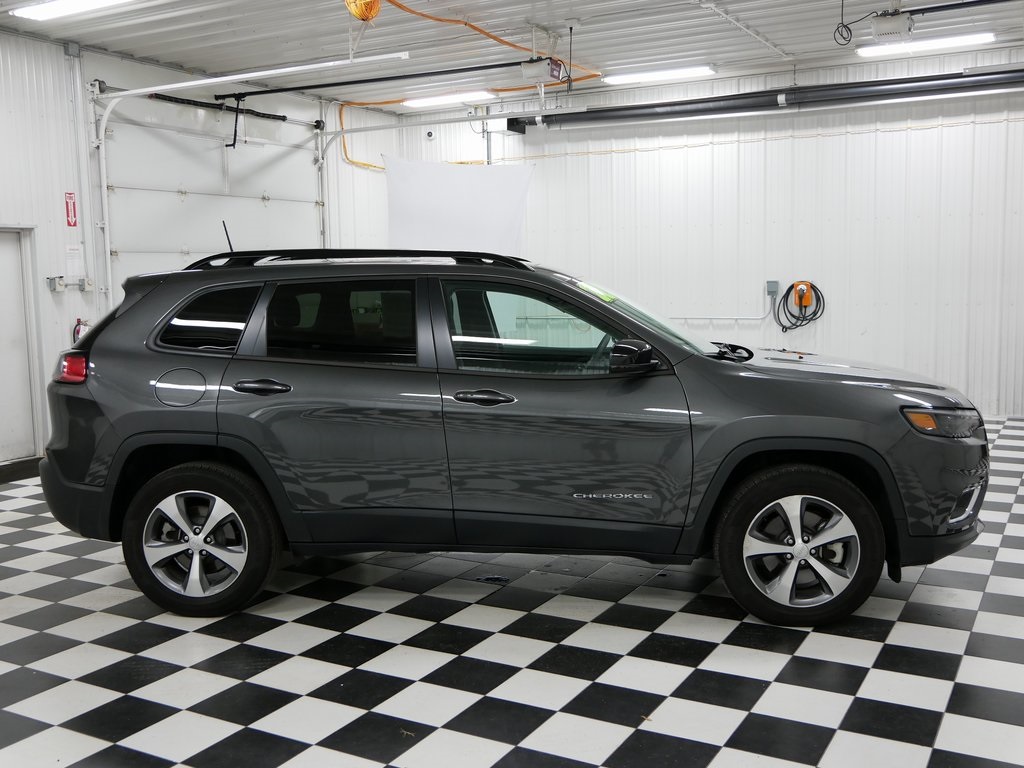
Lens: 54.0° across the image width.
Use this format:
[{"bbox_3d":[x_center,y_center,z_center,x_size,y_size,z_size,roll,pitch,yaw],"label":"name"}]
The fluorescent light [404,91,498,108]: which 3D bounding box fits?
[{"bbox_3d":[-0.778,-3.540,12.495,1.240,0.080,0.180,2,7,29],"label":"fluorescent light"}]

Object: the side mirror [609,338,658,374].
[{"bbox_3d":[0.517,-0.116,4.258,0.200,0.145,0.240,0,6,7],"label":"side mirror"}]

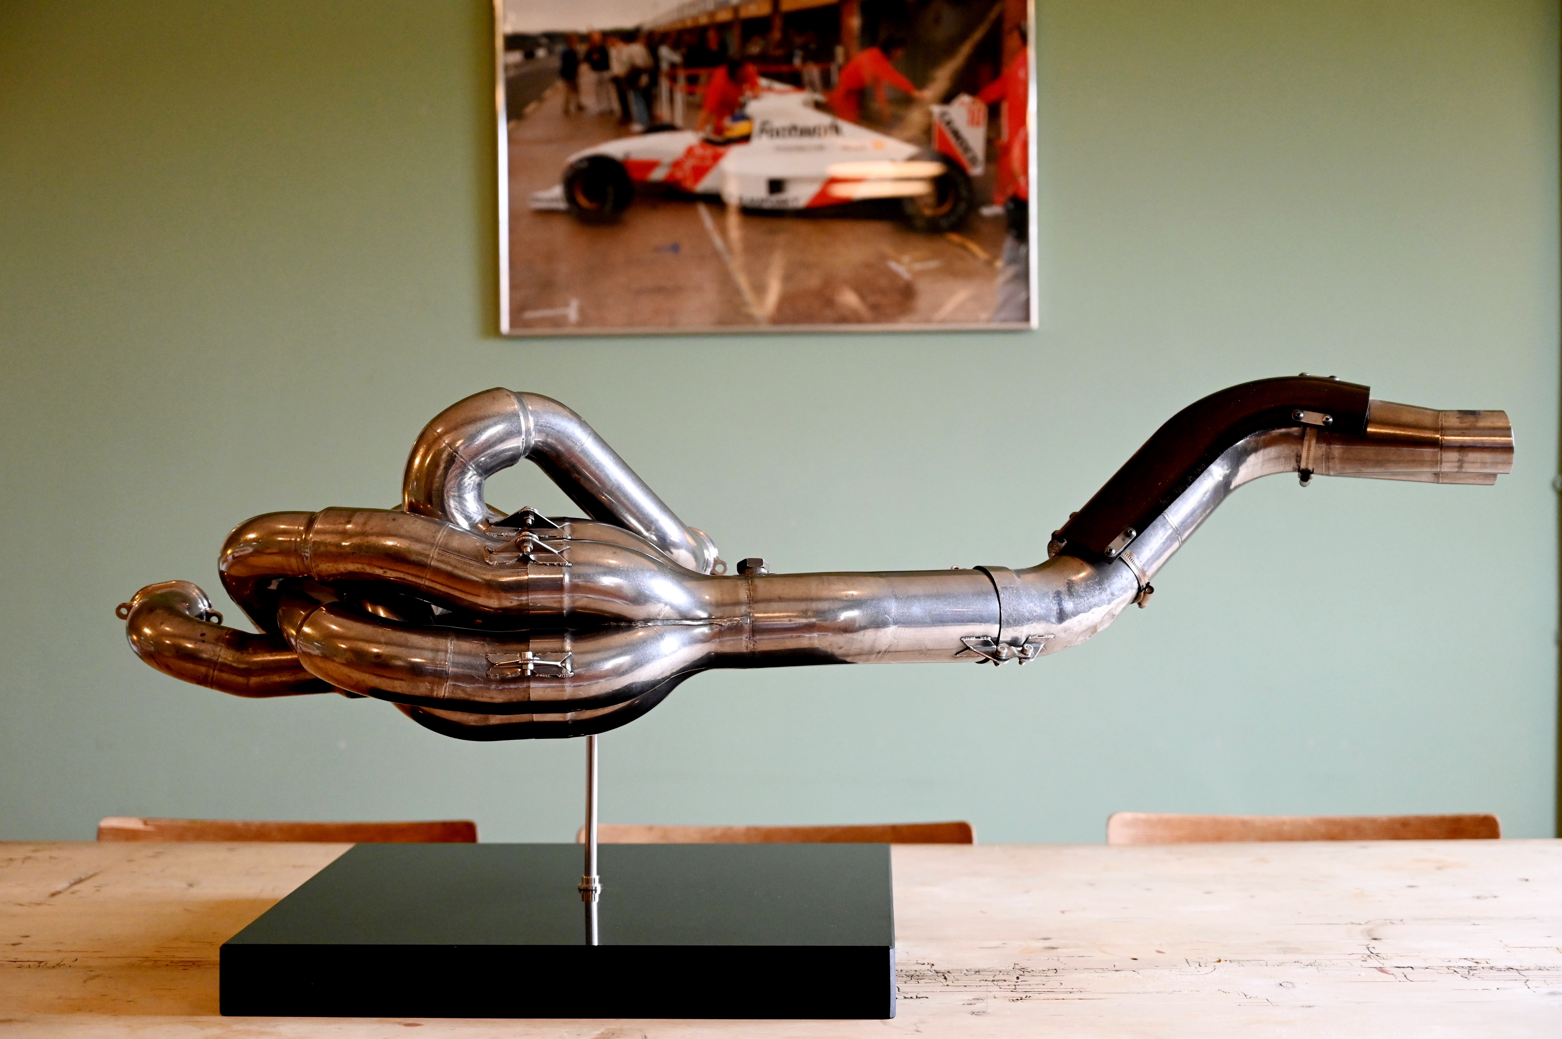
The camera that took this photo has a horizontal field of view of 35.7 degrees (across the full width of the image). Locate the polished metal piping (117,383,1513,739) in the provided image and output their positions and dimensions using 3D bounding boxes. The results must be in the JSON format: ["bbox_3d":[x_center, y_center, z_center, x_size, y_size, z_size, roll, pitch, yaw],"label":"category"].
[{"bbox_3d":[0.012,0.032,1.940,1.110,0.285,0.270,0,2,3],"label":"polished metal piping"}]

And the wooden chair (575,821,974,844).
[{"bbox_3d":[-0.006,0.700,2.270,0.420,0.780,0.490,0,2,0],"label":"wooden chair"}]

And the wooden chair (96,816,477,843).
[{"bbox_3d":[-0.515,0.706,2.345,0.420,0.780,0.490,0,2,-1],"label":"wooden chair"}]

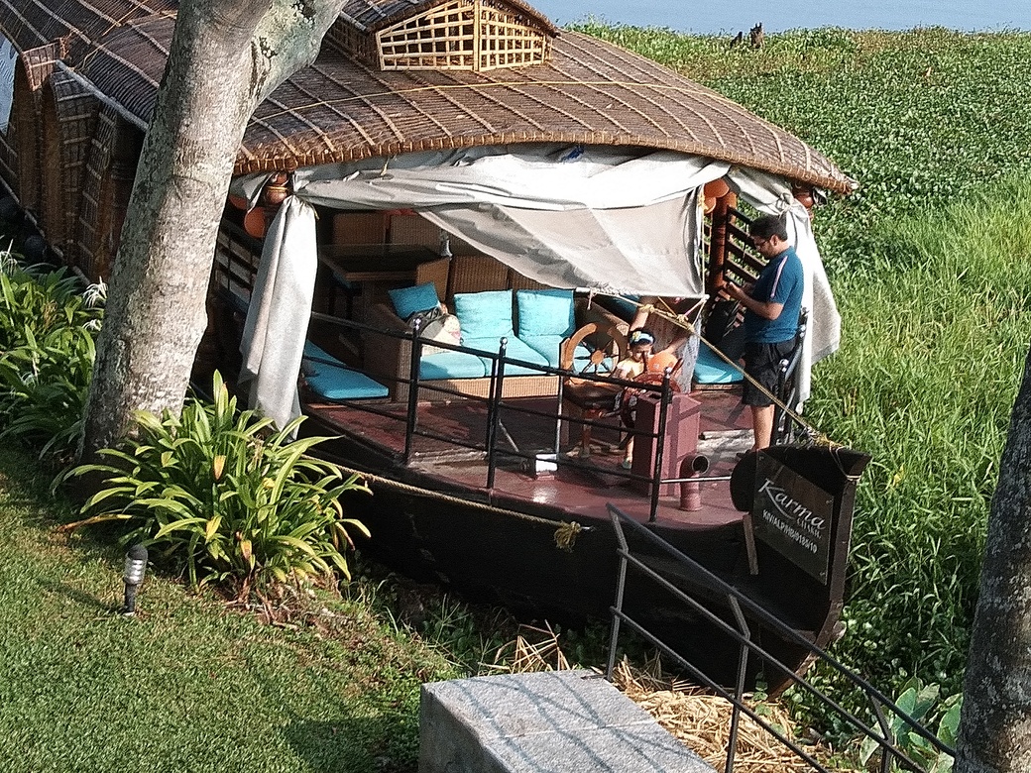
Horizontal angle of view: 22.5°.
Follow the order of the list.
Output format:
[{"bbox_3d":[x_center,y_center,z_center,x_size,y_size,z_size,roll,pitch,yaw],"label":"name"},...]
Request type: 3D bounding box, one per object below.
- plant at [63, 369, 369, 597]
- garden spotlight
[{"bbox_3d":[-1.790,0.570,15.450,1.800,1.170,1.600,3,16,0],"label":"plant"},{"bbox_3d":[-2.170,1.098,14.750,0.118,0.410,0.118,9,17,0],"label":"garden spotlight"}]

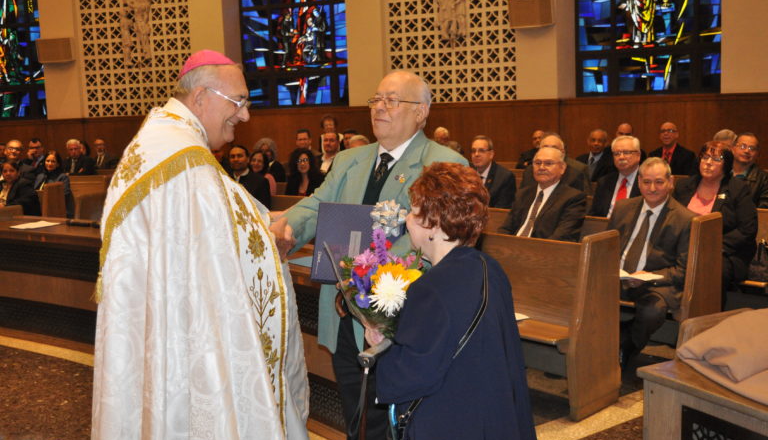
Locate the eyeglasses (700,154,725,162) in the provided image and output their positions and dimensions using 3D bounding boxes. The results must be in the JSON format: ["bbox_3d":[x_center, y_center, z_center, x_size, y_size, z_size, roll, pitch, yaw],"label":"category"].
[{"bbox_3d":[2.062,-0.392,5.200,0.140,0.045,0.140,13,2,38],"label":"eyeglasses"}]

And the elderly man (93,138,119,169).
[{"bbox_3d":[-4.241,-0.556,12.218,0.580,1.270,0.820,1,7,22],"label":"elderly man"}]

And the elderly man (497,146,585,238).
[{"bbox_3d":[0.884,0.219,4.908,0.820,1.270,0.580,-8,9,-43],"label":"elderly man"}]

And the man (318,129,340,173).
[{"bbox_3d":[-0.653,-0.303,8.934,0.580,1.270,0.820,3,8,34],"label":"man"}]

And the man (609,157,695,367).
[{"bbox_3d":[1.405,0.282,4.510,0.560,1.220,0.740,4,10,38],"label":"man"}]

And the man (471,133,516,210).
[{"bbox_3d":[0.690,-0.014,6.508,0.820,1.270,0.580,-8,9,-43],"label":"man"}]

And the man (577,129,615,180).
[{"bbox_3d":[1.883,-0.175,7.612,0.540,1.294,0.760,6,11,43],"label":"man"}]

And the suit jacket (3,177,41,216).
[{"bbox_3d":[-3.495,-0.125,7.957,0.500,0.580,0.380,0,8,13],"label":"suit jacket"}]

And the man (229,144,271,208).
[{"bbox_3d":[-1.325,0.004,7.134,0.580,1.270,0.820,3,8,34],"label":"man"}]

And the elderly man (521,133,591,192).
[{"bbox_3d":[1.094,0.067,5.920,0.760,1.342,0.550,-10,11,-43],"label":"elderly man"}]

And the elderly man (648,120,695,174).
[{"bbox_3d":[2.630,-0.252,7.858,0.540,1.326,0.760,5,11,41],"label":"elderly man"}]

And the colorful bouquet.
[{"bbox_3d":[0.002,0.149,2.550,0.280,0.410,0.250,-1,8,5],"label":"colorful bouquet"}]

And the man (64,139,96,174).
[{"bbox_3d":[-3.679,-0.313,10.016,0.540,1.293,0.760,0,8,12],"label":"man"}]

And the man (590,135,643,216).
[{"bbox_3d":[1.493,0.092,5.455,0.580,1.270,0.820,5,9,44],"label":"man"}]

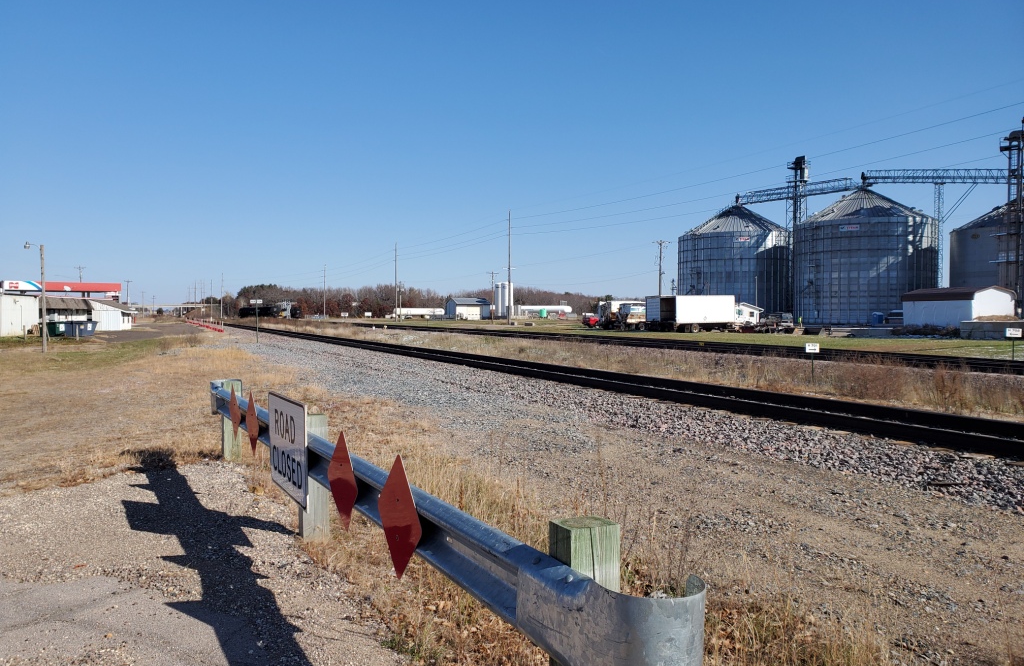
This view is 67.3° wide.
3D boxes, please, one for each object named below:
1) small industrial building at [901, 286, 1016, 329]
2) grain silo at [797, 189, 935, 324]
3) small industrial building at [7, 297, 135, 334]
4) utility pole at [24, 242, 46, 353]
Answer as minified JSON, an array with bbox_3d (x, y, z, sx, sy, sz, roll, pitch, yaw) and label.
[{"bbox_3d":[46.218,-2.511,79.664,6.300,4.400,8.000,-1,1,-22],"label":"small industrial building"},{"bbox_3d":[61.832,-13.583,134.847,23.000,23.800,23.000,0,1,0],"label":"grain silo"},{"bbox_3d":[-49.089,-2.050,85.976,11.400,3.800,8.000,-1,1,-22],"label":"small industrial building"},{"bbox_3d":[-21.538,-1.619,34.773,0.950,5.000,0.220,0,1,0],"label":"utility pole"}]

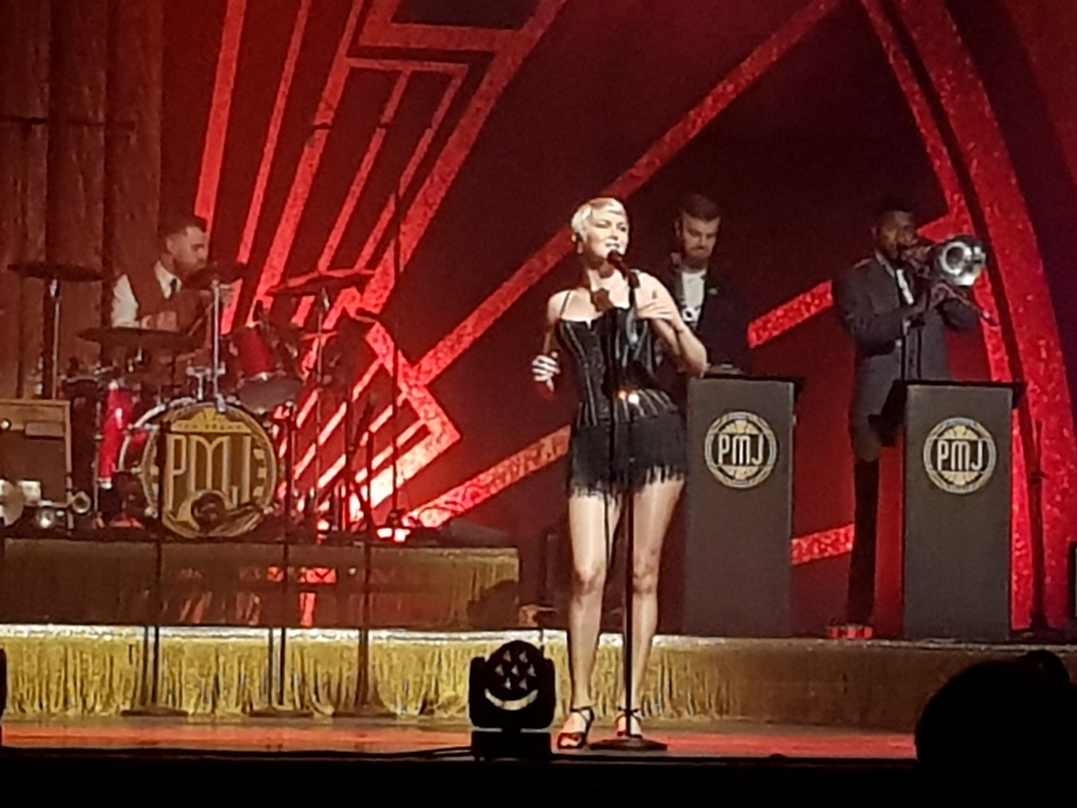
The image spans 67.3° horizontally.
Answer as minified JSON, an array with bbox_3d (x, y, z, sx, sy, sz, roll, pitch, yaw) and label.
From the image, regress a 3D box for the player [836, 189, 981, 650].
[{"bbox_3d":[1.510,0.057,3.300,0.530,1.790,0.480,1,0,-13],"label":"player"}]

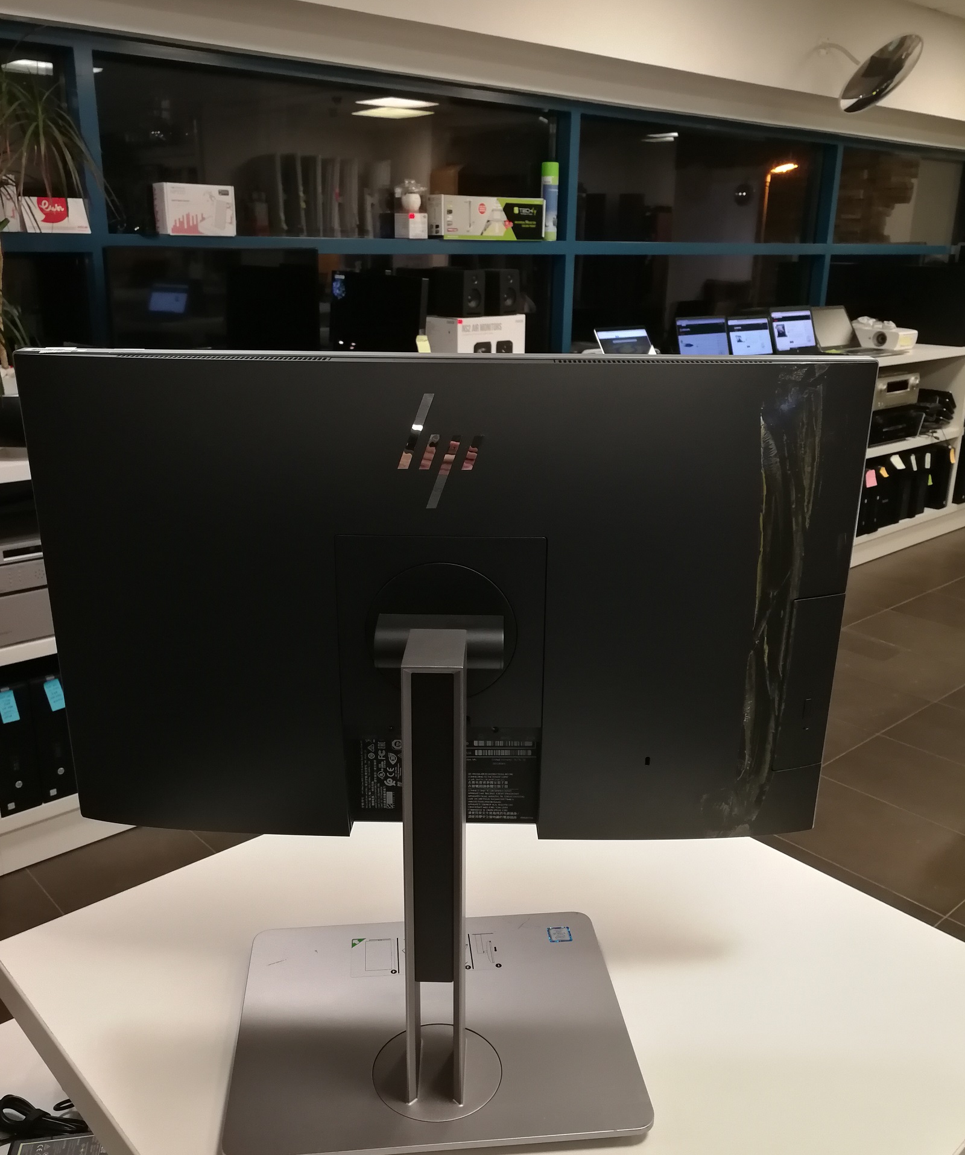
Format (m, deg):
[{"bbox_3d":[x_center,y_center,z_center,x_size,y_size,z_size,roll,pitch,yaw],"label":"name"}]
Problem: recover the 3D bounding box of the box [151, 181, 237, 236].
[{"bbox_3d":[-0.850,-1.089,2.980,0.210,0.141,0.081,-14,23,-37],"label":"box"}]

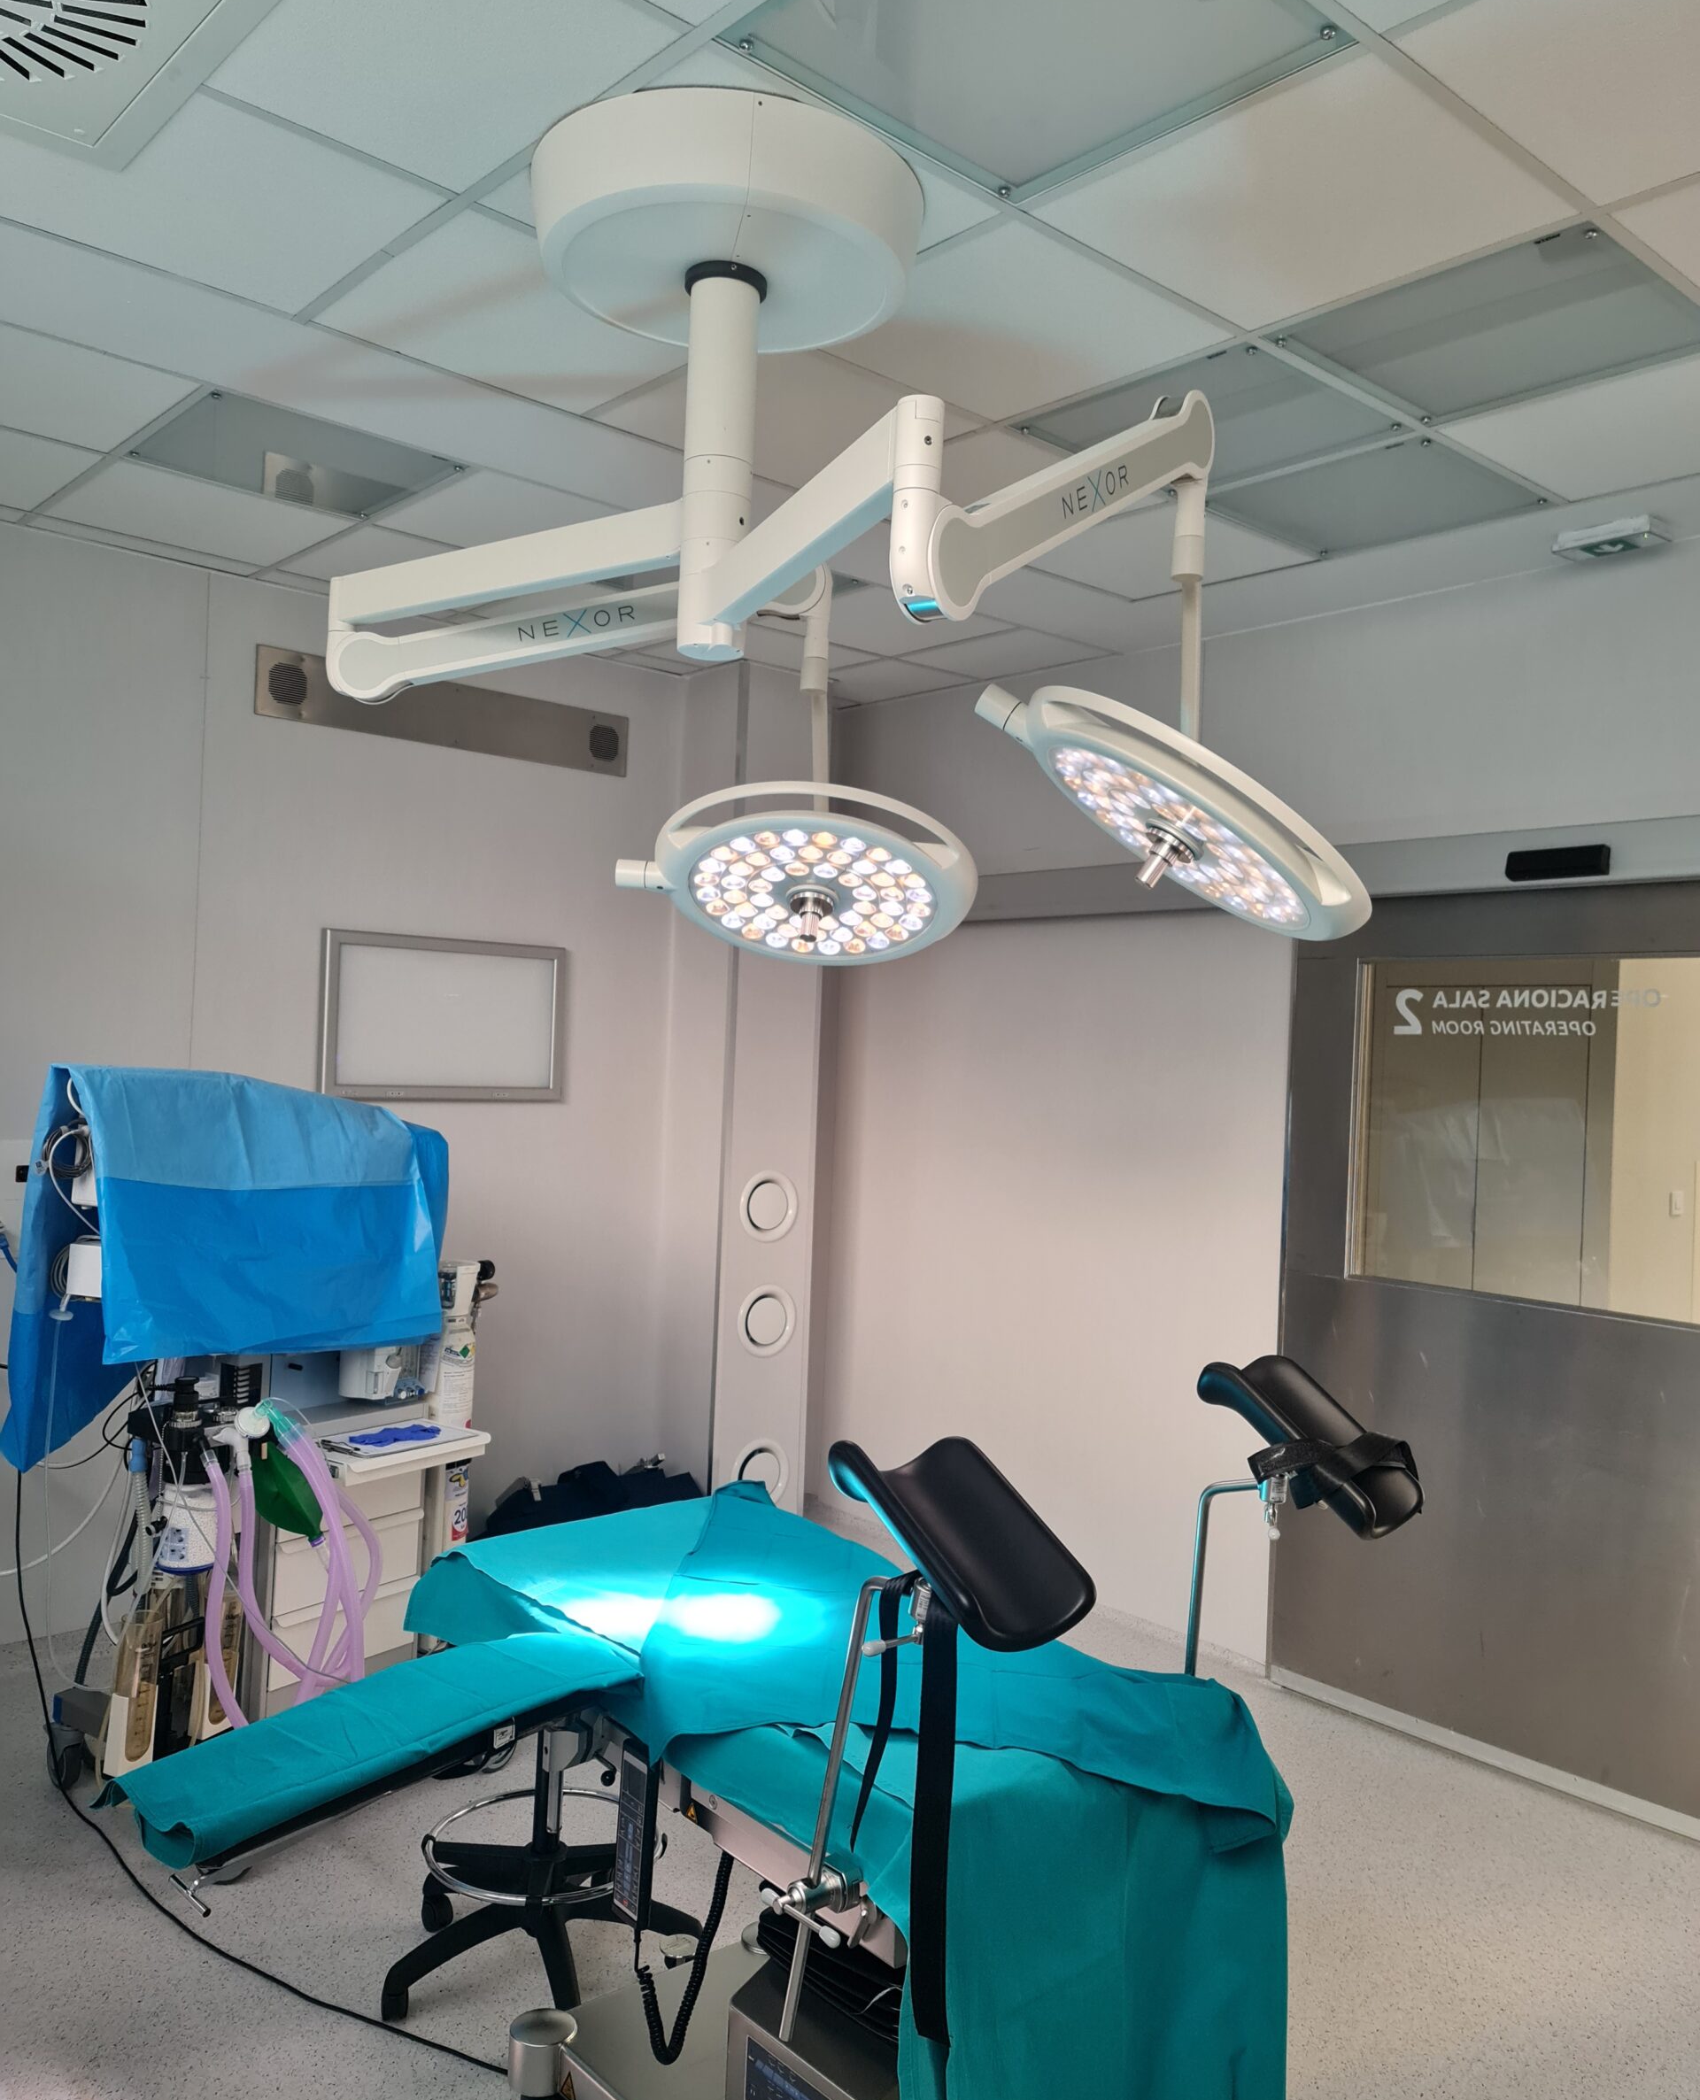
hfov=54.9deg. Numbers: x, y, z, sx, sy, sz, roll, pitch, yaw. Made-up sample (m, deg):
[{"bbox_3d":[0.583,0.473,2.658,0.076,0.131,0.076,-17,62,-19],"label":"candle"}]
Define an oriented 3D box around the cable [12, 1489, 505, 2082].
[{"bbox_3d":[-1.251,1.346,3.223,0.370,0.640,1.720,2,0,-42],"label":"cable"}]

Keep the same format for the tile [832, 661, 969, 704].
[{"bbox_3d":[0.090,-1.292,5.727,0.444,0.020,0.594,2,0,-42],"label":"tile"}]

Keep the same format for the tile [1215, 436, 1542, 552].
[{"bbox_3d":[1.174,-1.243,3.697,0.594,0.020,0.594,2,0,-42],"label":"tile"}]

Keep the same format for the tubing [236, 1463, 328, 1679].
[{"bbox_3d":[-1.328,1.225,3.819,0.230,0.500,0.080,2,0,-42],"label":"tubing"}]

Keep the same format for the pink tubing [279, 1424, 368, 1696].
[{"bbox_3d":[-1.248,1.214,3.890,0.220,0.650,0.100,2,0,-42],"label":"pink tubing"}]

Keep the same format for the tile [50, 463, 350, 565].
[{"bbox_3d":[-1.655,-1.361,4.174,0.594,0.020,0.594,2,0,-42],"label":"tile"}]

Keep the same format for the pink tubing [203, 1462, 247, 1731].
[{"bbox_3d":[-1.426,1.254,3.733,0.085,0.630,0.060,2,0,-42],"label":"pink tubing"}]

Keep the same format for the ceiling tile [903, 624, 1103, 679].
[{"bbox_3d":[0.488,-1.274,5.278,0.444,0.020,0.594,2,0,-42],"label":"ceiling tile"}]

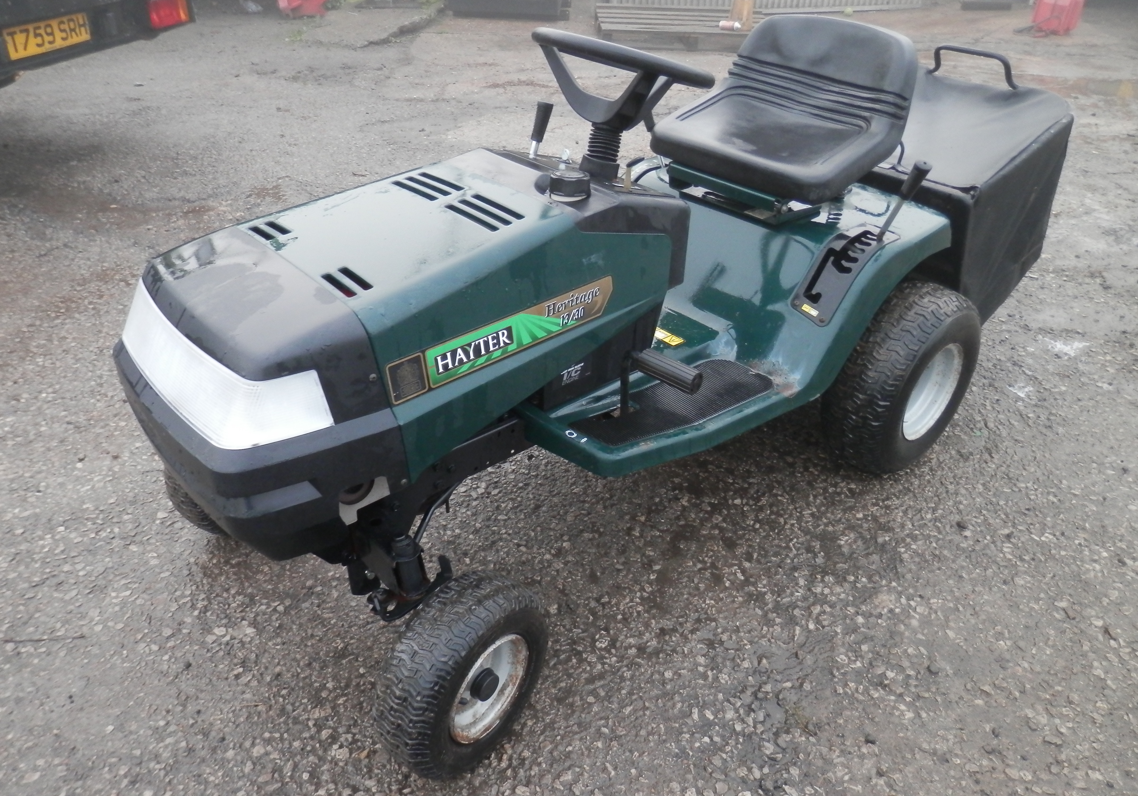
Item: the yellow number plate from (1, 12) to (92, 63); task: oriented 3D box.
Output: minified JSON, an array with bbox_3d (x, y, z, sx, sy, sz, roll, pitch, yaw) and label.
[{"bbox_3d":[-2.262,-1.583,3.587,0.010,0.111,0.520,7,33,6],"label":"yellow number plate"}]

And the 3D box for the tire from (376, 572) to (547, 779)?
[{"bbox_3d":[-0.160,0.431,1.291,0.114,0.323,0.323,21,39,30],"label":"tire"}]

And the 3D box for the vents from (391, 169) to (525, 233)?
[{"bbox_3d":[-0.189,-0.331,1.370,0.071,0.012,0.304,-30,43,-30],"label":"vents"}]

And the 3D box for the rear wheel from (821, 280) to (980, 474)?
[{"bbox_3d":[0.762,-0.043,1.880,0.445,0.445,0.163,-26,40,-33],"label":"rear wheel"}]

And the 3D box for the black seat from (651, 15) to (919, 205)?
[{"bbox_3d":[0.478,-0.664,1.836,0.380,0.307,0.474,-26,40,-33],"label":"black seat"}]

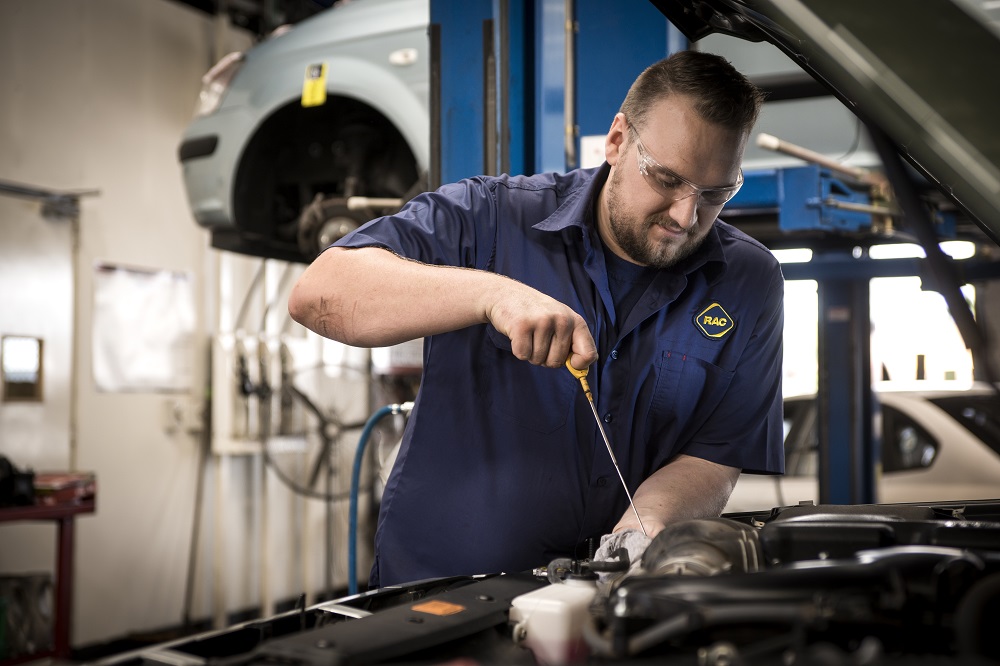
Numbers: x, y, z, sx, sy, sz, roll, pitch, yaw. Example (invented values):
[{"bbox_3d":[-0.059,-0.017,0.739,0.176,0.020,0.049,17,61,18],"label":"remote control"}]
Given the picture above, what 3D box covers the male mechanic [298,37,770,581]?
[{"bbox_3d":[0.080,0.500,2.120,0.630,1.730,0.620,1,-3,-16],"label":"male mechanic"}]

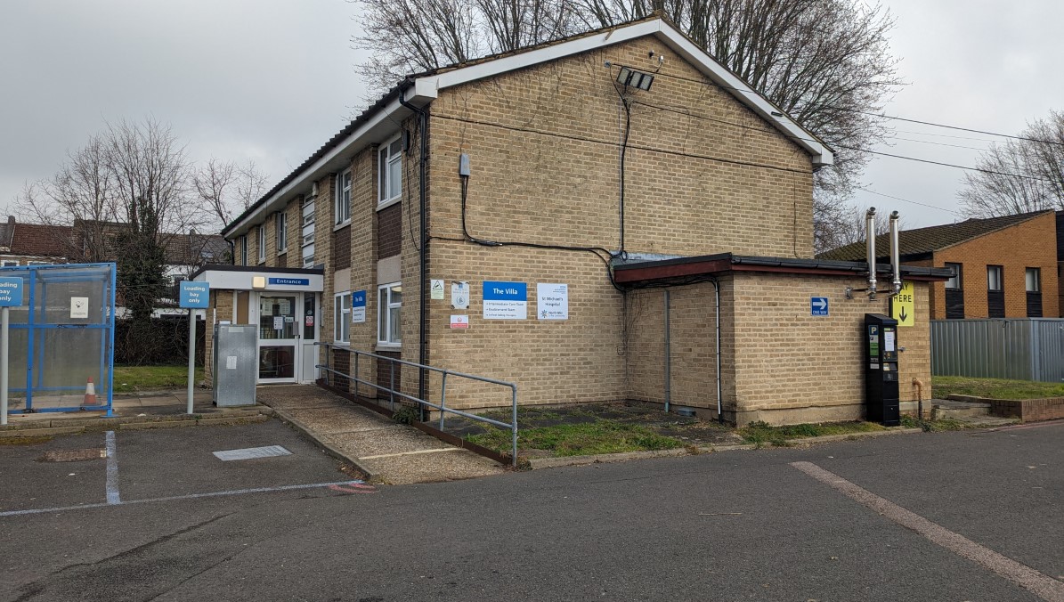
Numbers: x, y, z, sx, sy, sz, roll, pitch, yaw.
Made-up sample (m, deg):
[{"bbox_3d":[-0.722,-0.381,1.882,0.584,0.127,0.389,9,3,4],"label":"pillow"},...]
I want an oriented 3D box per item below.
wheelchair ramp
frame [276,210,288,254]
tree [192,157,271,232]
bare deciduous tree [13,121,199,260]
[{"bbox_3d":[-3.056,1.832,11.712,1.520,0.470,8.800,1,-3,-30],"label":"wheelchair ramp"},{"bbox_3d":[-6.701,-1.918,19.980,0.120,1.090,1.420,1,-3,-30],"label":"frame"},{"bbox_3d":[-13.442,-1.888,33.000,3.800,9.100,3.700,1,-3,-22],"label":"tree"},{"bbox_3d":[-16.417,-2.274,28.500,7.100,9.500,6.400,1,-3,-30],"label":"bare deciduous tree"}]

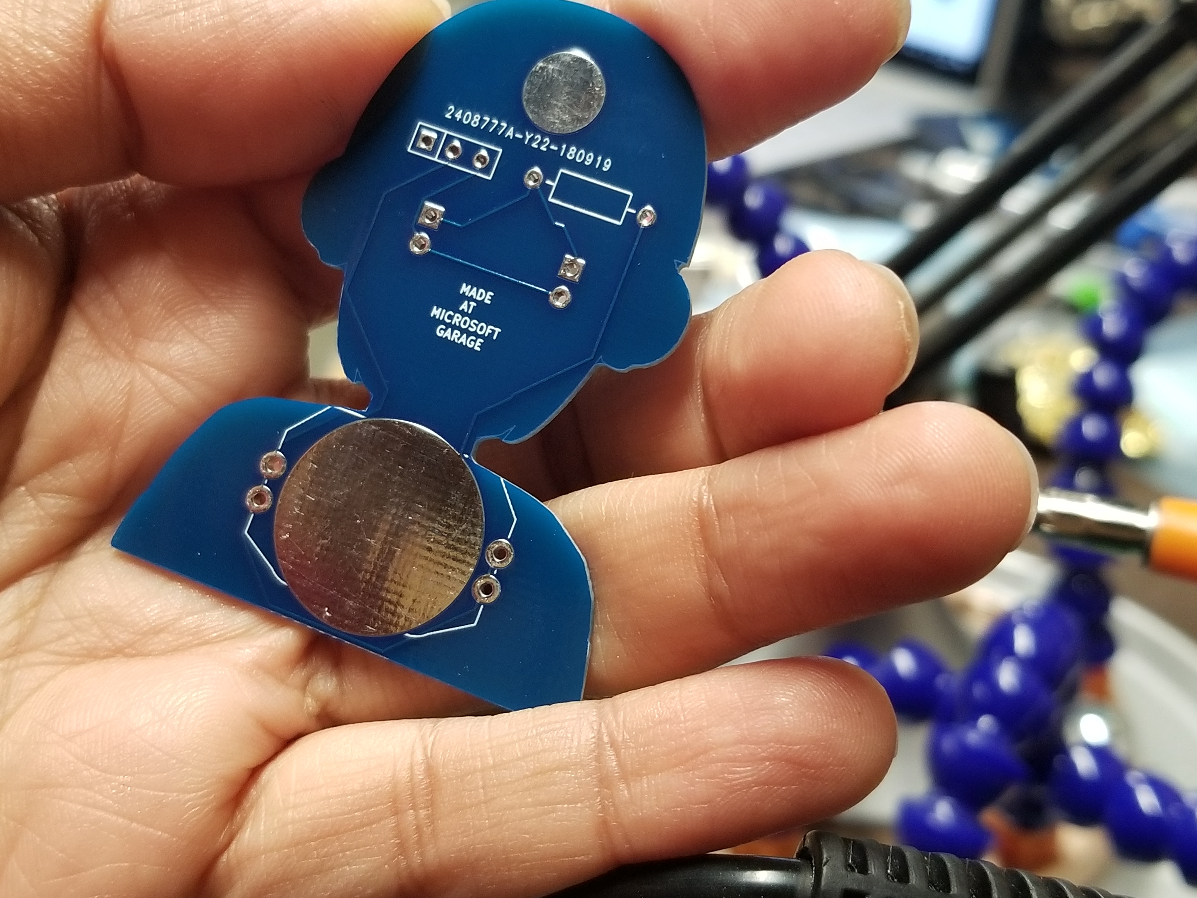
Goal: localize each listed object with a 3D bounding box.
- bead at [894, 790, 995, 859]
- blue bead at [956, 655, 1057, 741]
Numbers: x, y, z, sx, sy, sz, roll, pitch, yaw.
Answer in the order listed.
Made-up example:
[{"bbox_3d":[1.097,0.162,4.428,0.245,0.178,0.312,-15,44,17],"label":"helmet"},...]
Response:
[{"bbox_3d":[0.067,0.074,0.175,0.018,0.016,0.018,7,38,0],"label":"bead"},{"bbox_3d":[0.078,0.048,0.172,0.018,0.016,0.018,7,38,0],"label":"blue bead"}]

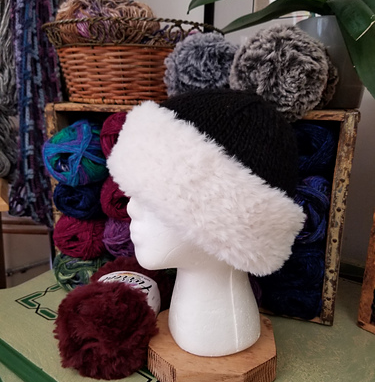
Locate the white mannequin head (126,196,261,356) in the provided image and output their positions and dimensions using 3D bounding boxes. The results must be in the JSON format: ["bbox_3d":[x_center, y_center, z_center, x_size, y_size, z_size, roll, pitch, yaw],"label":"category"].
[{"bbox_3d":[0.027,0.048,0.485,0.200,0.292,0.152,-1,13,-8],"label":"white mannequin head"}]

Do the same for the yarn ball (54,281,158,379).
[{"bbox_3d":[-0.102,0.173,0.472,0.125,0.118,0.130,4,13,11],"label":"yarn ball"}]

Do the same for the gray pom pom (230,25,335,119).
[{"bbox_3d":[0.146,-0.180,0.570,0.148,0.138,0.148,-2,13,-15],"label":"gray pom pom"}]

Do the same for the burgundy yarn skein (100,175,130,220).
[{"bbox_3d":[-0.118,0.012,0.680,0.085,0.080,0.110,-3,13,-17],"label":"burgundy yarn skein"}]

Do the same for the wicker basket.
[{"bbox_3d":[-0.106,-0.232,0.710,0.335,0.138,0.230,-1,13,-8],"label":"wicker basket"}]

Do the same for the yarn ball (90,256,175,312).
[{"bbox_3d":[-0.077,0.156,0.555,0.120,0.110,0.120,4,13,14],"label":"yarn ball"}]

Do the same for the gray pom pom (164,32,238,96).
[{"bbox_3d":[0.024,-0.210,0.640,0.126,0.118,0.126,-1,13,-10],"label":"gray pom pom"}]

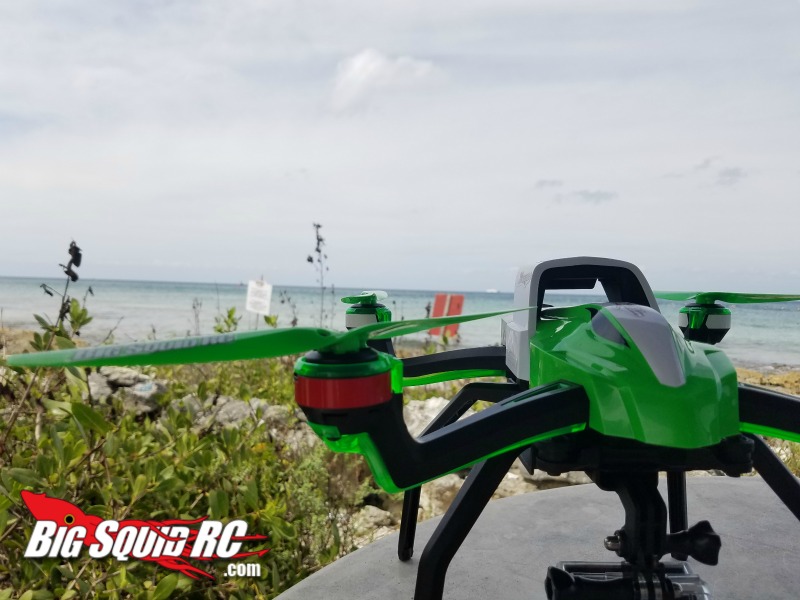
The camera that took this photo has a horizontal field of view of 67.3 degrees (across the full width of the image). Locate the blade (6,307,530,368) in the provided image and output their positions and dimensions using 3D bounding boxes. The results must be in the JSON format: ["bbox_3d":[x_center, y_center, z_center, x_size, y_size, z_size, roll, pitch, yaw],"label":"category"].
[{"bbox_3d":[-0.021,0.013,0.224,0.210,0.011,0.026,-4,5,-37],"label":"blade"}]

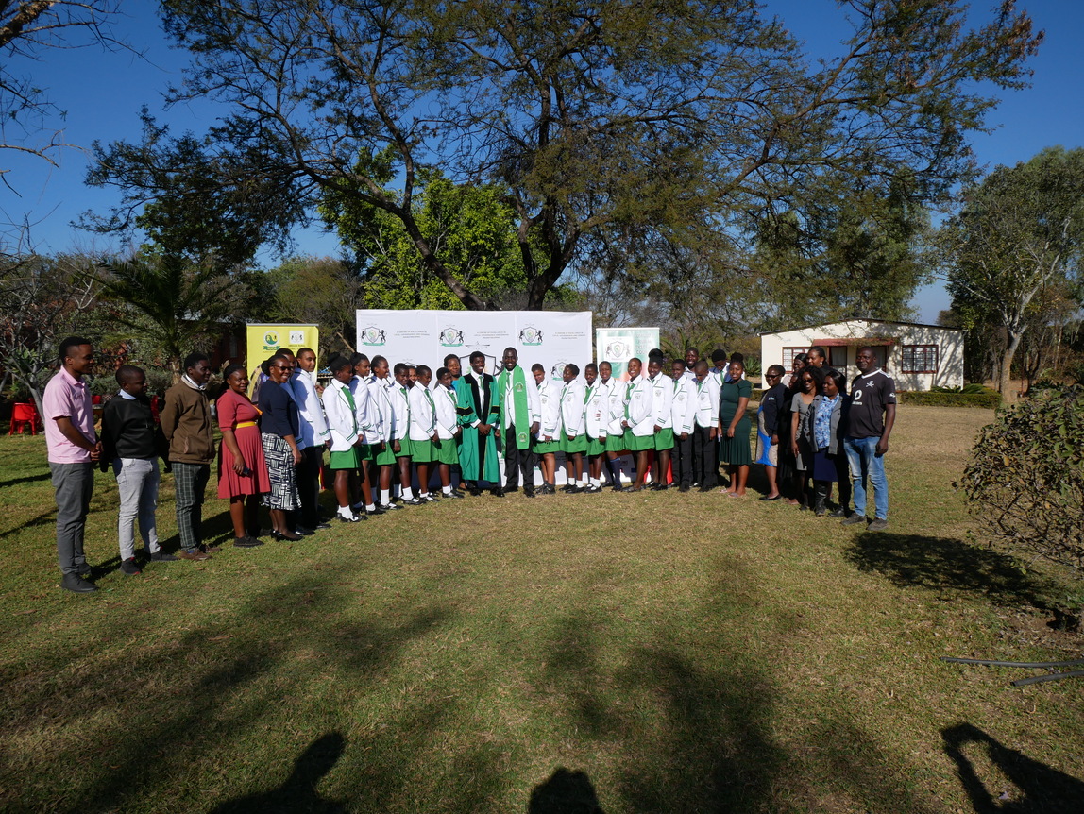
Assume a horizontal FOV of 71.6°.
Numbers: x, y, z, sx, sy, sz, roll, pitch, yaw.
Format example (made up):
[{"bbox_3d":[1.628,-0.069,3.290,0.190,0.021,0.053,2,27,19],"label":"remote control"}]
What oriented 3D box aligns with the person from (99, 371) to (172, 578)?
[{"bbox_3d":[-3.163,0.452,5.806,0.340,1.544,0.550,2,4,30],"label":"person"}]

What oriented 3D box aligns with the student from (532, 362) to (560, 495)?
[{"bbox_3d":[0.041,0.252,9.177,0.430,1.561,0.300,3,4,38],"label":"student"}]

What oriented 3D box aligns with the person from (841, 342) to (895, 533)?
[{"bbox_3d":[3.175,0.281,7.247,0.350,1.722,0.550,-3,4,-40],"label":"person"}]

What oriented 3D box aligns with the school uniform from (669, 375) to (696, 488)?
[{"bbox_3d":[1.726,0.292,9.117,0.300,1.373,0.420,-3,5,-37],"label":"school uniform"}]

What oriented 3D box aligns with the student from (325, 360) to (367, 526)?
[{"bbox_3d":[-1.974,0.309,7.533,0.330,1.663,0.430,1,4,27],"label":"student"}]

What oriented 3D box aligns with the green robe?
[{"bbox_3d":[-0.771,0.249,8.967,0.540,1.318,0.380,-1,4,-15],"label":"green robe"}]

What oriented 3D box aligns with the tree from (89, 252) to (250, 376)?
[{"bbox_3d":[-9.067,-1.629,18.416,3.900,4.261,3.900,0,3,0],"label":"tree"}]

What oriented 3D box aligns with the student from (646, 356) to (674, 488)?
[{"bbox_3d":[1.460,0.156,9.255,0.320,1.691,0.430,-3,5,-39],"label":"student"}]

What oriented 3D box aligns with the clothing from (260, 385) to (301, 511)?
[{"bbox_3d":[-2.366,0.356,6.768,0.370,1.161,0.440,1,3,14],"label":"clothing"}]

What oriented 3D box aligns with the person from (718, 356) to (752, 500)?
[{"bbox_3d":[2.324,0.211,9.022,0.480,1.699,0.340,2,4,33],"label":"person"}]

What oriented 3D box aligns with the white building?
[{"bbox_3d":[16.584,-2.594,38.937,9.000,3.500,7.500,1,4,26],"label":"white building"}]

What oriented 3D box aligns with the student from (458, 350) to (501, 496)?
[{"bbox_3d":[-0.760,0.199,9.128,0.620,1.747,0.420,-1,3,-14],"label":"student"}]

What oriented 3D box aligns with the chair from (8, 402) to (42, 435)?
[{"bbox_3d":[-11.684,0.244,16.966,0.580,0.730,0.560,-1,4,-12],"label":"chair"}]

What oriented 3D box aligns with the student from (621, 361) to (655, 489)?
[{"bbox_3d":[1.189,0.214,9.279,0.450,1.625,0.330,3,4,42],"label":"student"}]

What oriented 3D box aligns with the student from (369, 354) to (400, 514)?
[{"bbox_3d":[-1.710,0.275,8.095,0.330,1.654,0.430,2,4,28],"label":"student"}]

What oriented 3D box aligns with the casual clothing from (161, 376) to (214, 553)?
[{"bbox_3d":[-2.917,0.485,6.160,0.360,1.471,0.490,1,3,12],"label":"casual clothing"}]

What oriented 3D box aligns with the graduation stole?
[{"bbox_3d":[-0.344,0.024,8.929,0.380,1.067,0.270,1,4,24],"label":"graduation stole"}]

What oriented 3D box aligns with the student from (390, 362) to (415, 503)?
[{"bbox_3d":[-1.601,0.288,8.539,0.300,1.560,0.420,3,4,40],"label":"student"}]

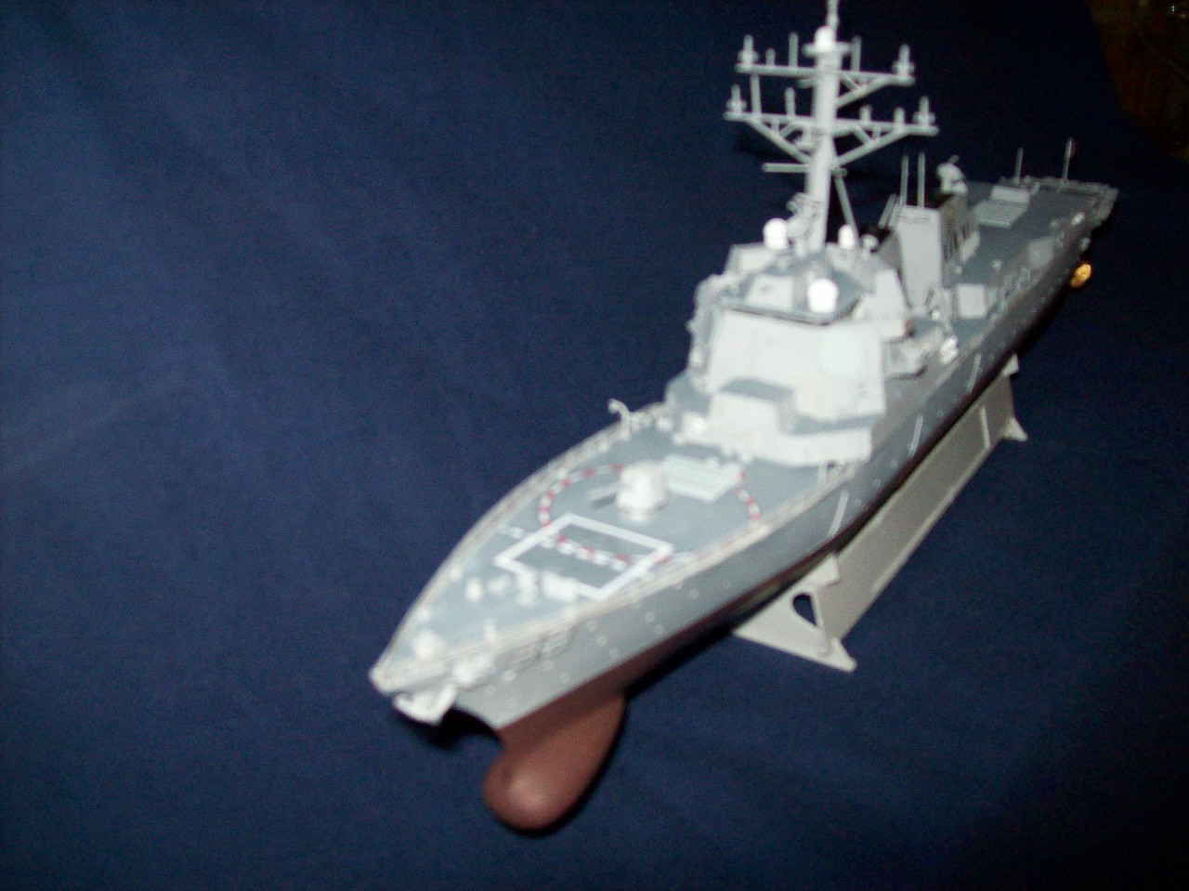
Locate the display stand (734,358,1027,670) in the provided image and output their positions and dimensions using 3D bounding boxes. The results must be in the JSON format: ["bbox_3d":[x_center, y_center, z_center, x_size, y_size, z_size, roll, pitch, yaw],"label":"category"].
[{"bbox_3d":[0.091,0.008,0.403,0.058,0.034,0.167,14,30,30],"label":"display stand"}]

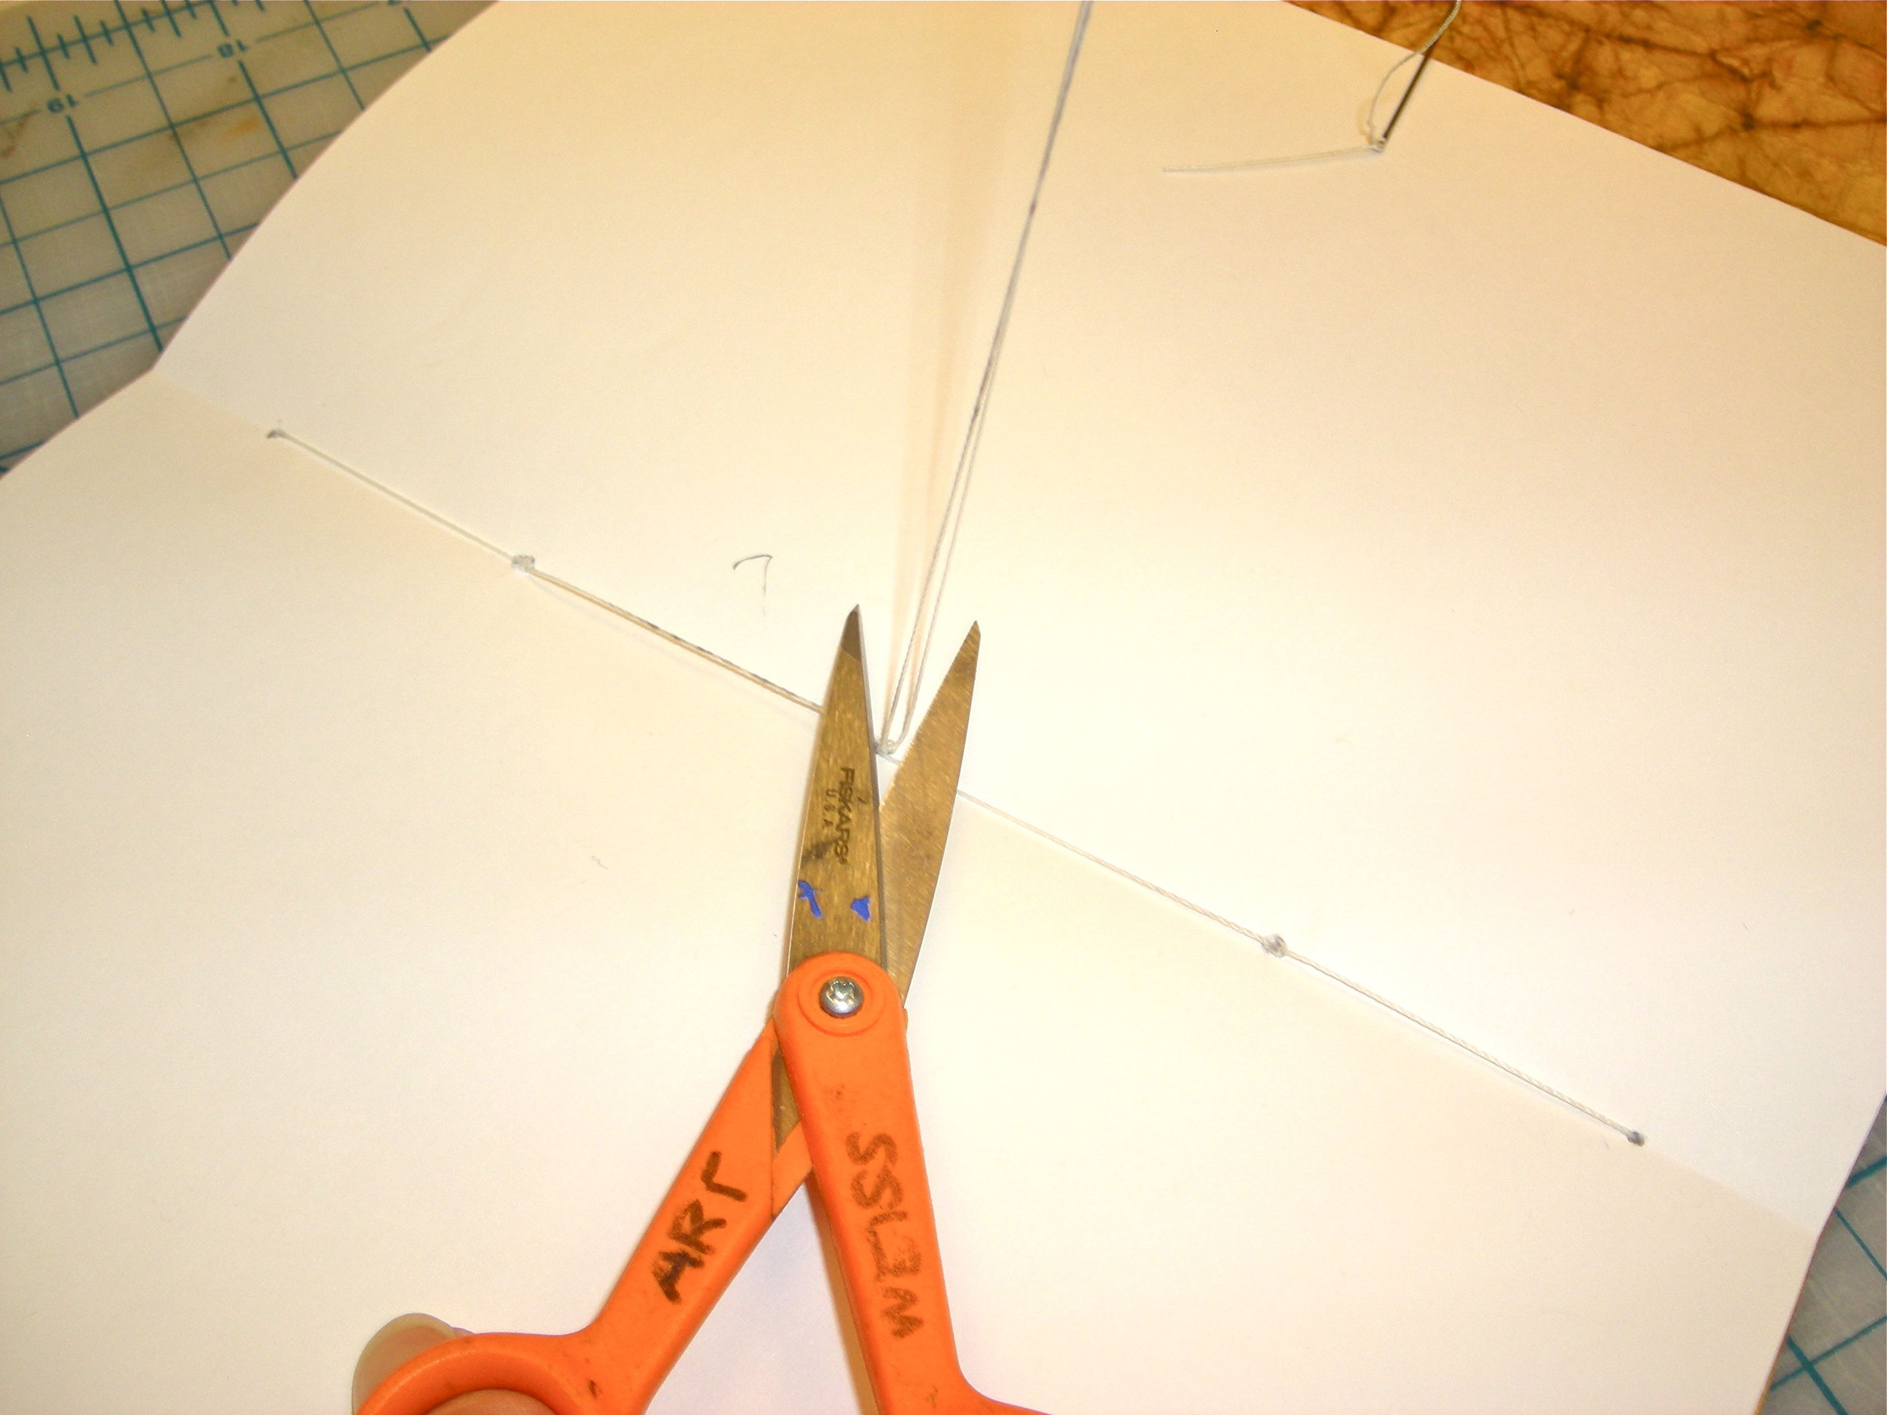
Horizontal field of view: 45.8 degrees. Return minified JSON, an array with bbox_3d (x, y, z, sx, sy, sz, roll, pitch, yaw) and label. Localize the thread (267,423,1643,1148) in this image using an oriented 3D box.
[{"bbox_3d":[-0.007,0.004,0.246,0.178,0.003,0.003,27,59,19],"label":"thread"}]

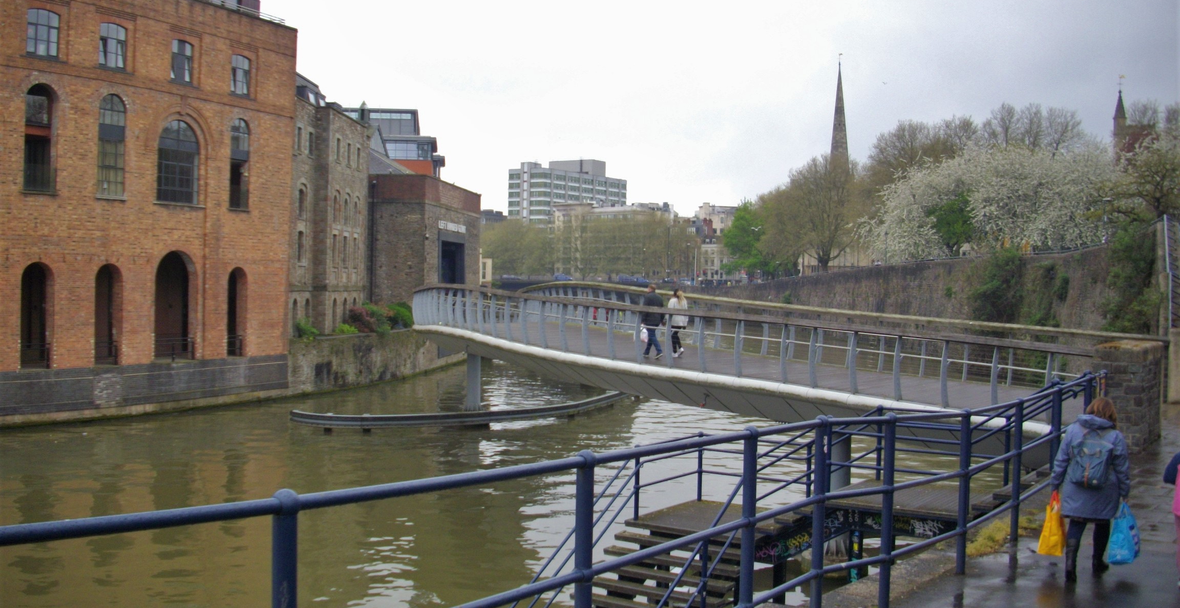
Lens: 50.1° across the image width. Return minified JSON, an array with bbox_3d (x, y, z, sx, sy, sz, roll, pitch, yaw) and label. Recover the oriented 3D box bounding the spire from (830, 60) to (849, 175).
[{"bbox_3d":[68.730,-51.358,347.000,5.700,31.000,5.700,1,1,30],"label":"spire"}]

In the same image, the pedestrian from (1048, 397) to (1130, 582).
[{"bbox_3d":[4.278,1.583,10.800,0.680,1.550,0.500,1,1,22],"label":"pedestrian"}]

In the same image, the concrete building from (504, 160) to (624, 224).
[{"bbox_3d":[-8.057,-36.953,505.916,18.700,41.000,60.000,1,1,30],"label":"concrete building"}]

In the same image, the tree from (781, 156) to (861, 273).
[{"bbox_3d":[30.881,-12.218,168.000,11.300,15.500,11.300,1,1,0],"label":"tree"}]

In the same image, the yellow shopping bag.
[{"bbox_3d":[3.943,1.871,10.800,0.200,0.555,0.310,1,1,15],"label":"yellow shopping bag"}]

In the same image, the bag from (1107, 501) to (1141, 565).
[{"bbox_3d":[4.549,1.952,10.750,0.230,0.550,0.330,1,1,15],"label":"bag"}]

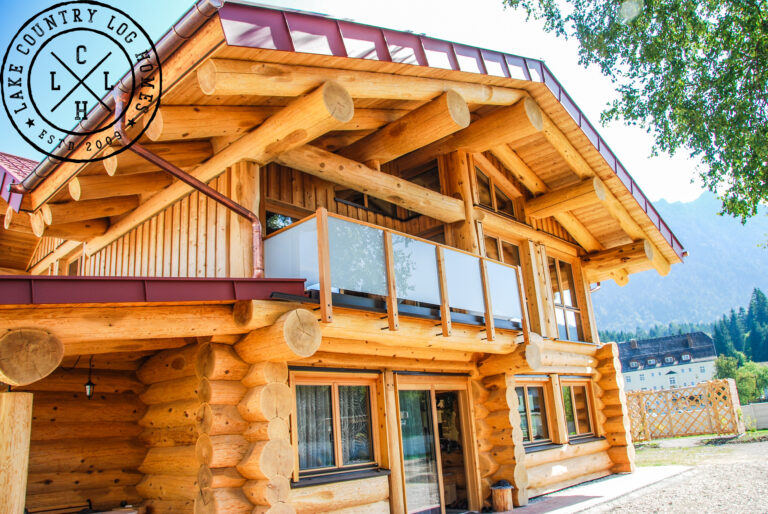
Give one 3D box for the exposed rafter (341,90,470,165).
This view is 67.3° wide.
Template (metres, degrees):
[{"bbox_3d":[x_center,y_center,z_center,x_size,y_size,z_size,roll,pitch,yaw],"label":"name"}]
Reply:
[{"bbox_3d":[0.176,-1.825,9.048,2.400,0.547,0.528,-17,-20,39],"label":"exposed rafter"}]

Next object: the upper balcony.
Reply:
[{"bbox_3d":[0.412,0.624,9.033,1.334,1.416,4.731,-18,-21,40],"label":"upper balcony"}]

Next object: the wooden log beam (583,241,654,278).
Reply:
[{"bbox_3d":[6.247,0.063,15.465,1.746,0.508,0.476,-18,-21,40],"label":"wooden log beam"}]

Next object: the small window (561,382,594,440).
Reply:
[{"bbox_3d":[4.164,3.323,12.571,0.134,1.200,1.536,-17,-20,39],"label":"small window"}]

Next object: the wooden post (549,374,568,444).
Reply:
[{"bbox_3d":[3.792,3.414,12.877,0.235,1.499,0.349,-18,-21,40],"label":"wooden post"}]

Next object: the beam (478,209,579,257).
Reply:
[{"bbox_3d":[3.388,-0.452,12.975,0.317,0.317,4.597,-17,-20,39],"label":"beam"}]

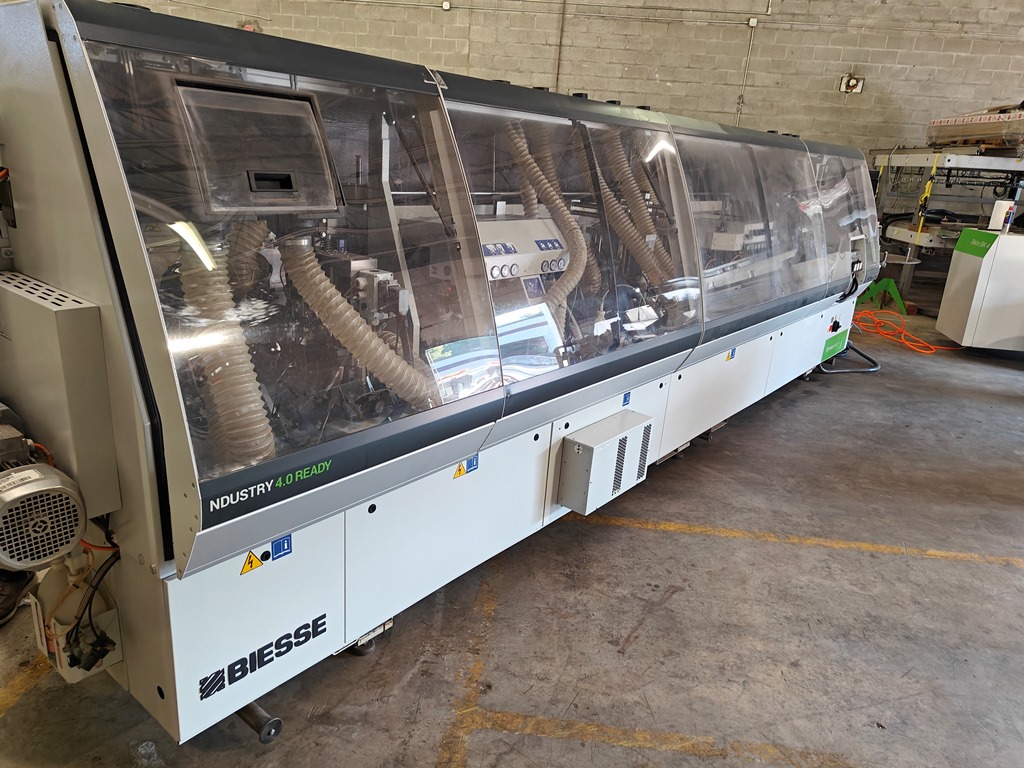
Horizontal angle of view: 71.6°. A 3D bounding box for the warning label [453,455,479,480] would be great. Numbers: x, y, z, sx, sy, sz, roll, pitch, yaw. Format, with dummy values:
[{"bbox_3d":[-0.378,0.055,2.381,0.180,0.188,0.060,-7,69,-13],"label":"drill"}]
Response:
[{"bbox_3d":[-0.151,0.276,2.392,0.005,0.058,0.120,18,22,35],"label":"warning label"}]

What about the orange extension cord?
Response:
[{"bbox_3d":[4.210,-0.632,7.877,0.876,0.060,2.249,6,18,5],"label":"orange extension cord"}]

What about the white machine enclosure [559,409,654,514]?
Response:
[{"bbox_3d":[0.410,0.325,3.049,0.142,0.298,0.493,18,22,35],"label":"white machine enclosure"}]

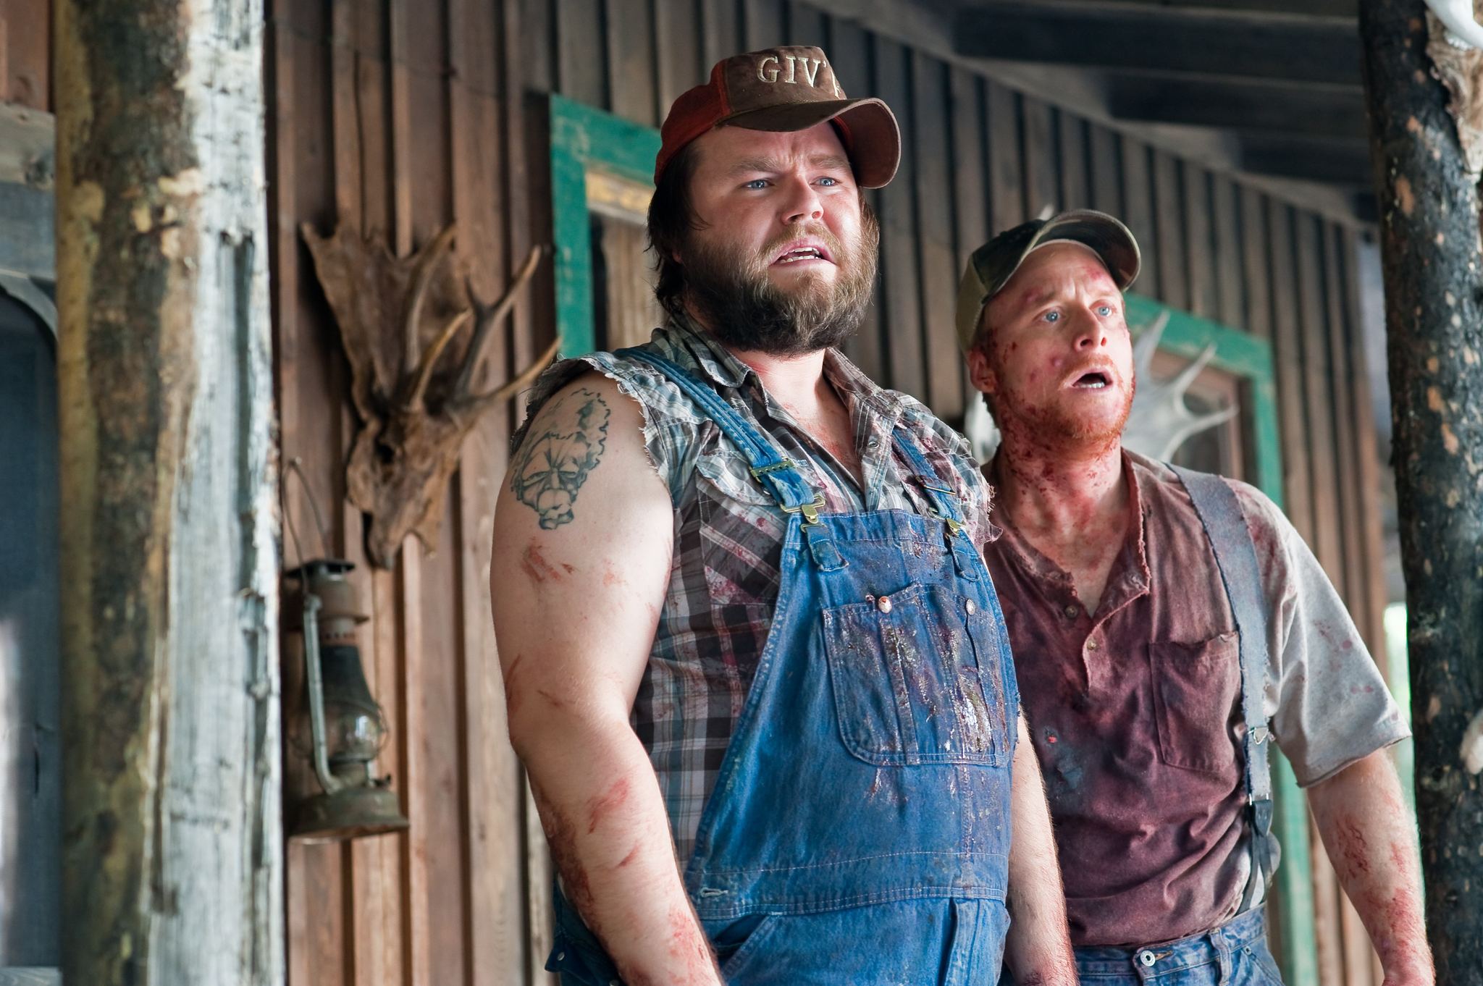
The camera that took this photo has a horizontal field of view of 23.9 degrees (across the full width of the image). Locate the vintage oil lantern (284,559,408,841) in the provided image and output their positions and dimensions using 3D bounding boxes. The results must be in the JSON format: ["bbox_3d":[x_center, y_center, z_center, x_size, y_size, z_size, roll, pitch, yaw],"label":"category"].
[{"bbox_3d":[-0.481,0.249,4.206,0.150,0.330,0.150,-4,-11,-1],"label":"vintage oil lantern"}]

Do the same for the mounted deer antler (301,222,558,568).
[{"bbox_3d":[-0.386,-0.116,4.373,0.220,0.410,0.360,-11,-14,35],"label":"mounted deer antler"}]

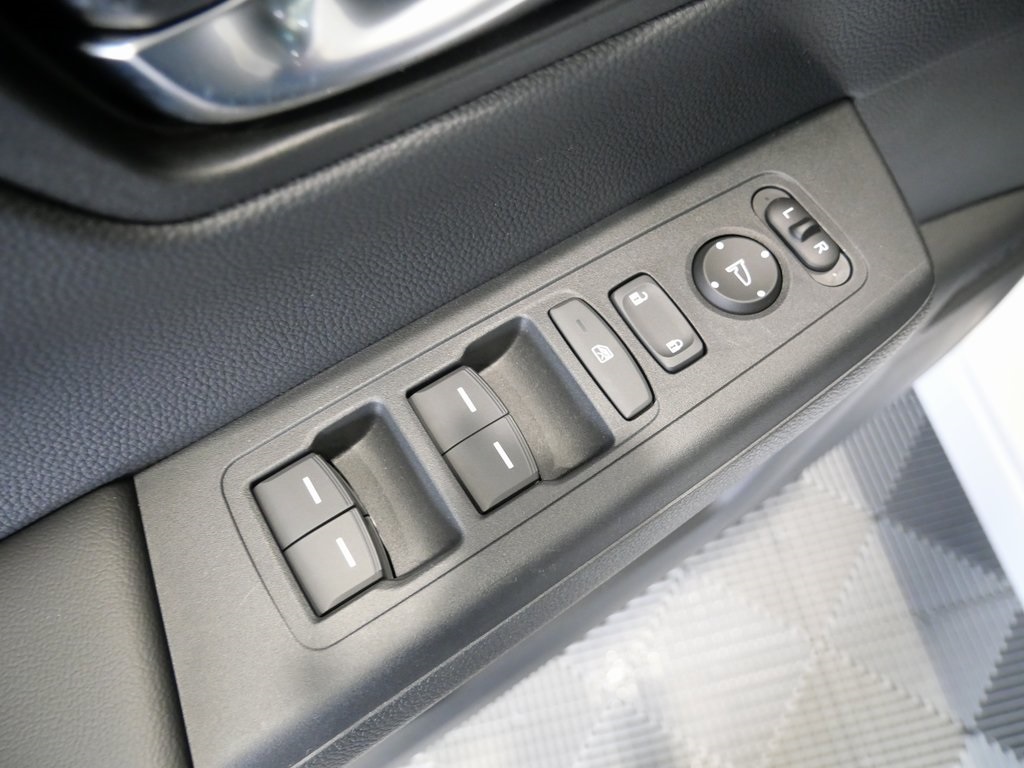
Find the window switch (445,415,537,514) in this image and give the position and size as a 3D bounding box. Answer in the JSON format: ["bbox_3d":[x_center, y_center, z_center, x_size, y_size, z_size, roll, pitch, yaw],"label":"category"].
[{"bbox_3d":[-0.005,0.021,0.178,0.018,0.008,0.017,-30,75,-16],"label":"window switch"}]

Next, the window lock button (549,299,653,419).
[{"bbox_3d":[0.025,-0.007,0.191,0.012,0.006,0.035,-30,75,-16],"label":"window lock button"}]

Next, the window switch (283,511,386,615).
[{"bbox_3d":[-0.040,0.041,0.165,0.018,0.008,0.017,-30,75,-16],"label":"window switch"}]

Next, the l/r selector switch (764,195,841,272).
[{"bbox_3d":[0.085,-0.042,0.208,0.011,0.006,0.025,-30,75,-16],"label":"l/r selector switch"}]

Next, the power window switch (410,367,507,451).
[{"bbox_3d":[-0.014,0.007,0.182,0.018,0.008,0.017,-30,75,-16],"label":"power window switch"}]

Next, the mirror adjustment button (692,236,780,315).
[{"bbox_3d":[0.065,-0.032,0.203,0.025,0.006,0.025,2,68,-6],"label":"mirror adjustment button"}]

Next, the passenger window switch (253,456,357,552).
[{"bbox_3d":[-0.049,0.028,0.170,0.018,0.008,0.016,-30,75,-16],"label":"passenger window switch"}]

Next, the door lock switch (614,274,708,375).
[{"bbox_3d":[0.040,-0.016,0.195,0.012,0.006,0.028,-30,75,-16],"label":"door lock switch"}]

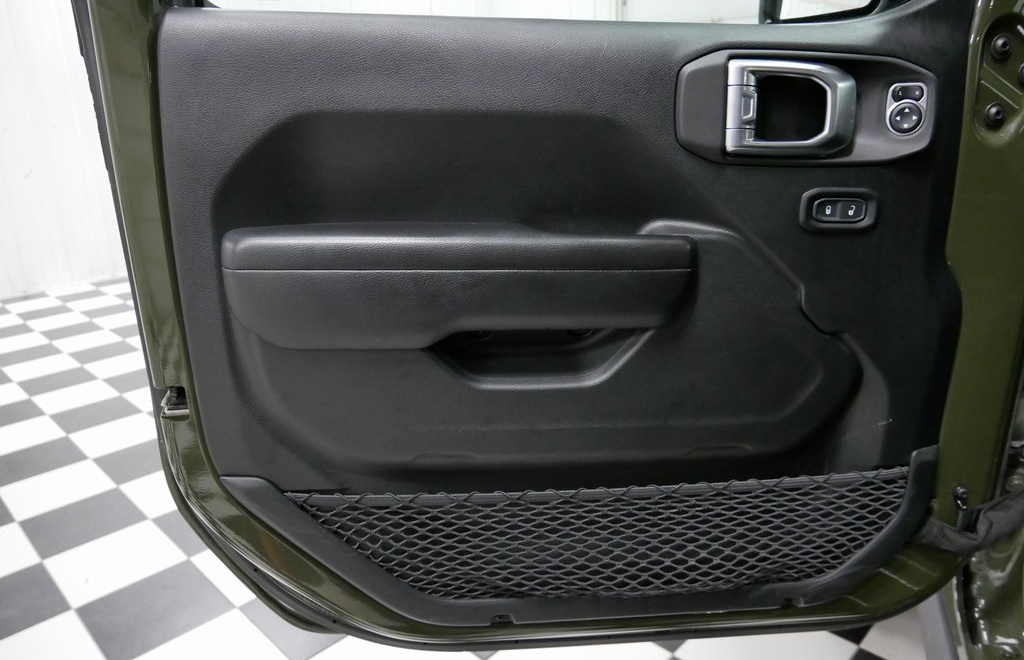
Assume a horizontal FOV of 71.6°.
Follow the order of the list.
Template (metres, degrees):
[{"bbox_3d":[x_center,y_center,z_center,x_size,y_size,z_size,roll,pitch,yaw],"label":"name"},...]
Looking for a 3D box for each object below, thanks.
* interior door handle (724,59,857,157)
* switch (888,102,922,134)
[{"bbox_3d":[0.297,-0.238,0.763,0.133,0.097,0.035,-4,18,-5],"label":"interior door handle"},{"bbox_3d":[0.429,-0.231,0.774,0.034,0.034,0.013,-1,18,4],"label":"switch"}]

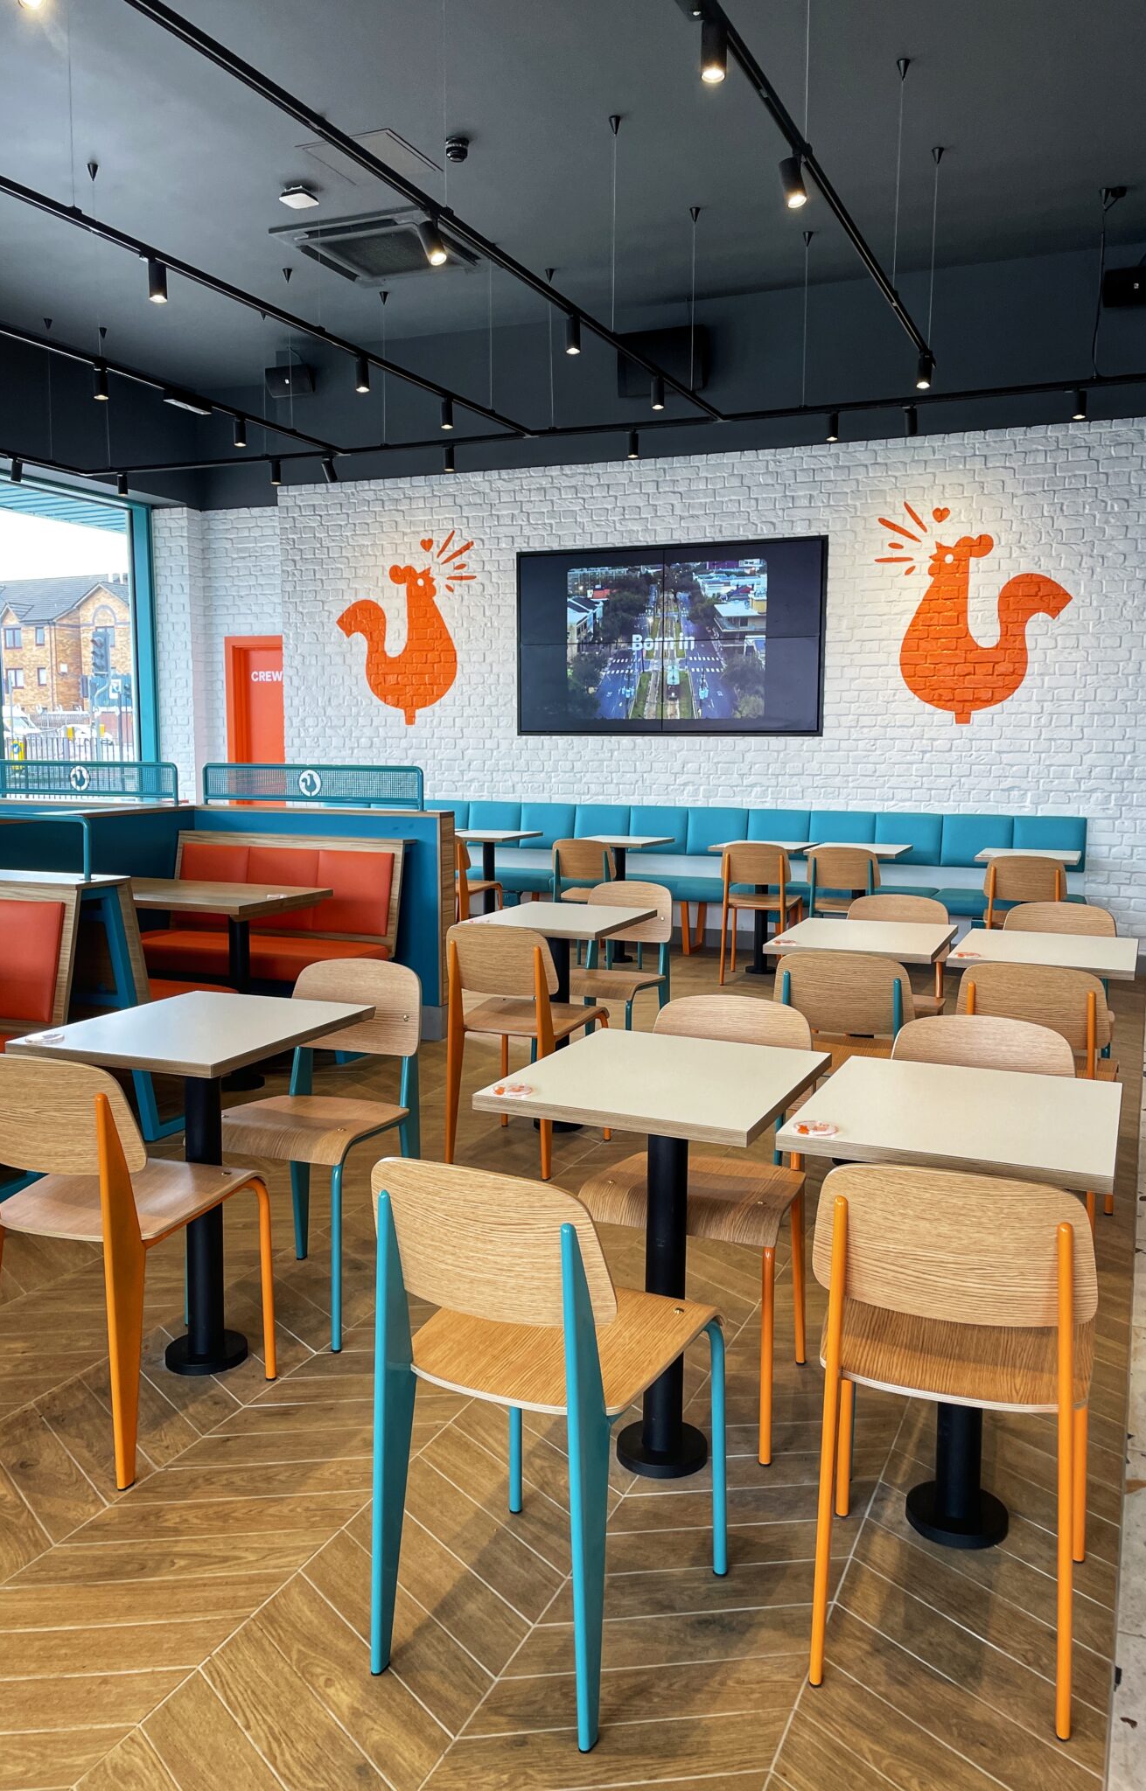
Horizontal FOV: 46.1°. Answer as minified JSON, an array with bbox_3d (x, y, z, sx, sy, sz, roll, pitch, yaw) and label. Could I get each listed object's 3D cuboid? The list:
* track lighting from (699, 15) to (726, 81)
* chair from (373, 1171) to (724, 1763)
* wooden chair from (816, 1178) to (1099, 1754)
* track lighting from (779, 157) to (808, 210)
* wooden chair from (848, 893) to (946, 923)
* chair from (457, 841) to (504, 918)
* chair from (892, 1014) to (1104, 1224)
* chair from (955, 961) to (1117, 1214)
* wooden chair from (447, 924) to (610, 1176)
[{"bbox_3d":[0.350,-2.115,3.358,0.065,0.142,0.065,0,7,0],"label":"track lighting"},{"bbox_3d":[-0.032,0.738,2.072,0.418,0.802,0.491,4,7,27],"label":"chair"},{"bbox_3d":[0.591,0.747,2.092,0.415,0.790,0.495,3,7,19],"label":"wooden chair"},{"bbox_3d":[0.689,-2.222,4.200,0.064,0.155,0.064,-3,-10,-27],"label":"track lighting"},{"bbox_3d":[1.126,0.429,4.767,0.418,0.802,0.491,2,7,17],"label":"wooden chair"},{"bbox_3d":[-0.736,-0.016,8.607,0.415,0.790,0.495,4,8,29],"label":"chair"},{"bbox_3d":[0.766,0.678,2.614,0.418,0.802,0.491,3,7,21],"label":"chair"},{"bbox_3d":[1.290,0.558,3.751,0.415,0.790,0.495,3,7,25],"label":"chair"},{"bbox_3d":[-0.150,0.461,4.447,0.418,0.802,0.491,3,7,24],"label":"wooden chair"}]

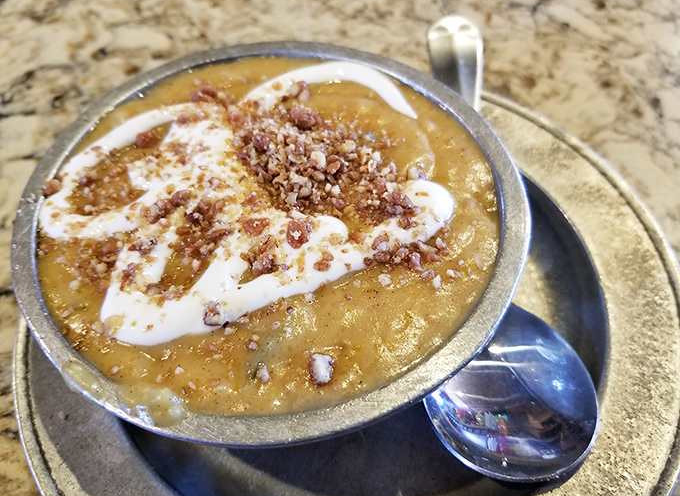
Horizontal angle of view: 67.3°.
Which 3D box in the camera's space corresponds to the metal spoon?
[{"bbox_3d":[0.045,-0.020,0.169,0.044,0.023,0.179,1,58,1],"label":"metal spoon"}]

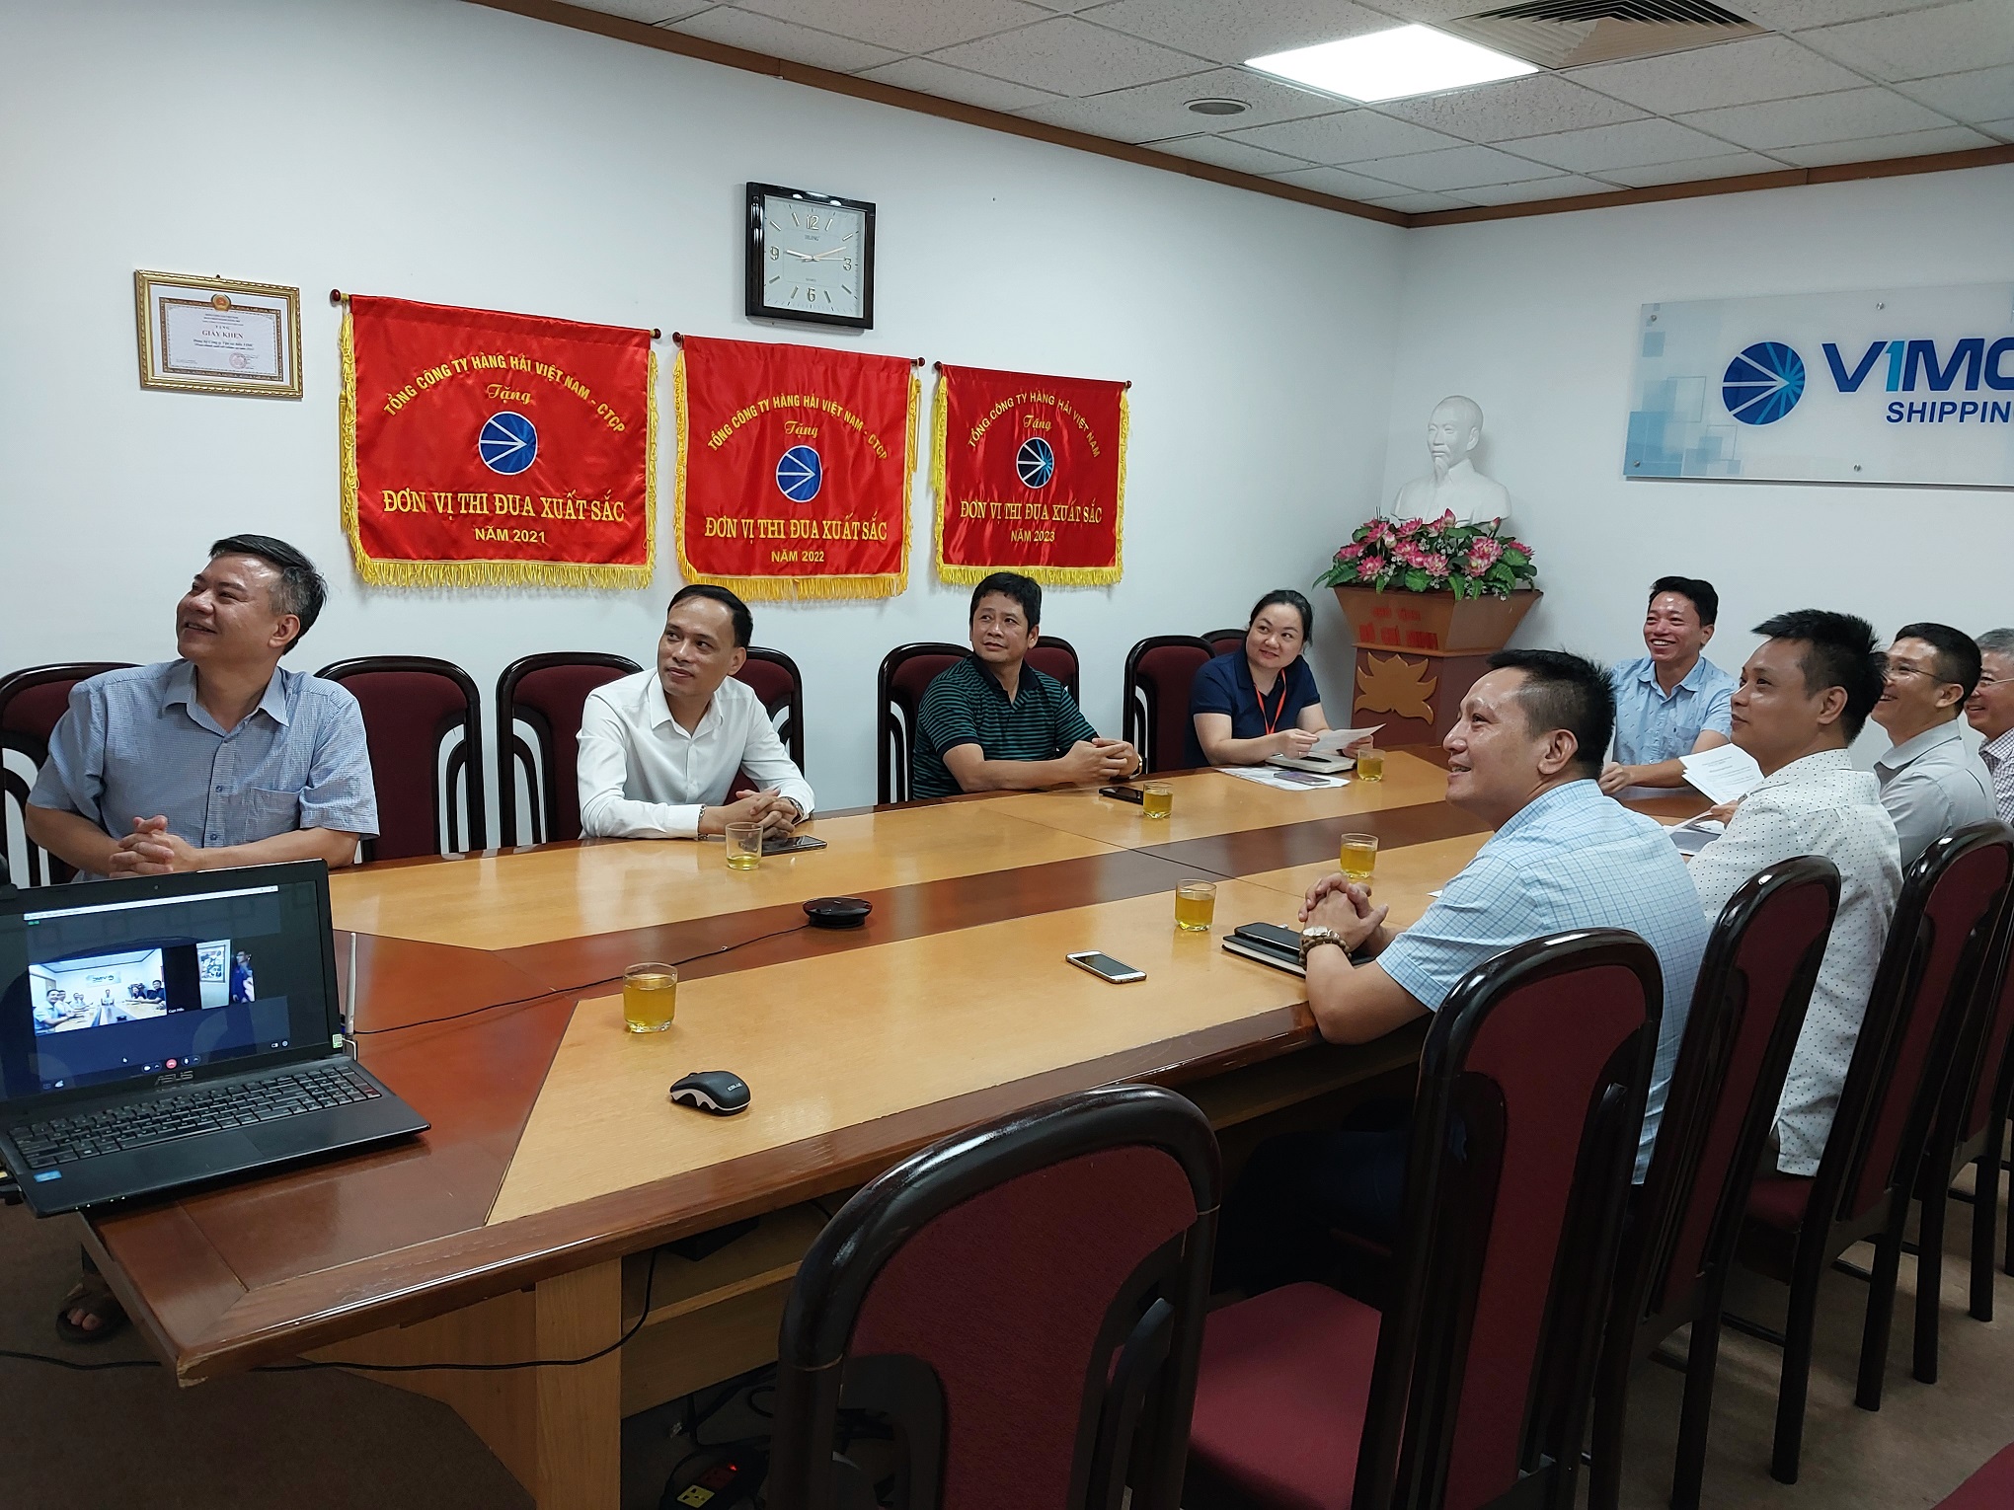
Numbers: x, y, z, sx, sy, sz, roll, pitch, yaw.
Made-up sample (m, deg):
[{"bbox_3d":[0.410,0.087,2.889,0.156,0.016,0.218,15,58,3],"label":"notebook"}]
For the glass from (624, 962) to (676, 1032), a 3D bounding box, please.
[{"bbox_3d":[-0.464,0.316,2.276,0.070,0.075,0.070,2,8,0],"label":"glass"}]

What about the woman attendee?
[{"bbox_3d":[0.749,0.138,5.146,0.500,1.240,0.700,-1,8,-21],"label":"woman attendee"}]

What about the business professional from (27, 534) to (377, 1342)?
[{"bbox_3d":[-1.442,0.278,3.160,0.580,1.330,0.680,-1,9,-25],"label":"business professional"}]

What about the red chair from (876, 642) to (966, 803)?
[{"bbox_3d":[-0.083,0.227,5.095,0.430,1.060,0.560,-5,11,-42],"label":"red chair"}]

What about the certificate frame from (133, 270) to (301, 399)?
[{"bbox_3d":[-1.752,-0.932,3.900,0.353,0.255,0.030,-5,11,-42],"label":"certificate frame"}]

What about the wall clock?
[{"bbox_3d":[-0.550,-1.390,4.889,0.435,0.350,0.050,-5,11,-43],"label":"wall clock"}]

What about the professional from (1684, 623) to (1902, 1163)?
[{"bbox_3d":[1.189,0.412,3.037,0.750,1.310,0.520,9,10,39],"label":"professional"}]

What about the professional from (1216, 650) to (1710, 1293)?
[{"bbox_3d":[0.637,0.486,2.519,0.760,1.260,0.540,8,10,35],"label":"professional"}]

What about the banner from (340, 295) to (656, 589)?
[{"bbox_3d":[-1.259,-0.759,4.385,0.856,0.690,0.050,-5,11,-42],"label":"banner"}]

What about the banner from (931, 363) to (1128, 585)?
[{"bbox_3d":[0.088,-0.881,5.606,0.848,0.679,0.050,-5,11,-42],"label":"banner"}]

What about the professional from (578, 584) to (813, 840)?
[{"bbox_3d":[-0.737,0.250,3.919,0.550,1.280,0.730,-2,9,-28],"label":"professional"}]

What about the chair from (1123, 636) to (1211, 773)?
[{"bbox_3d":[0.645,0.180,5.470,0.450,1.060,0.560,-5,11,-43],"label":"chair"}]

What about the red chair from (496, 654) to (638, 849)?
[{"bbox_3d":[-0.957,0.299,4.301,0.430,1.060,0.560,-5,11,-42],"label":"red chair"}]

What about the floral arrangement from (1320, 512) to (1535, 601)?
[{"bbox_3d":[1.505,-0.712,6.256,0.460,0.290,0.640,-5,11,-43],"label":"floral arrangement"}]

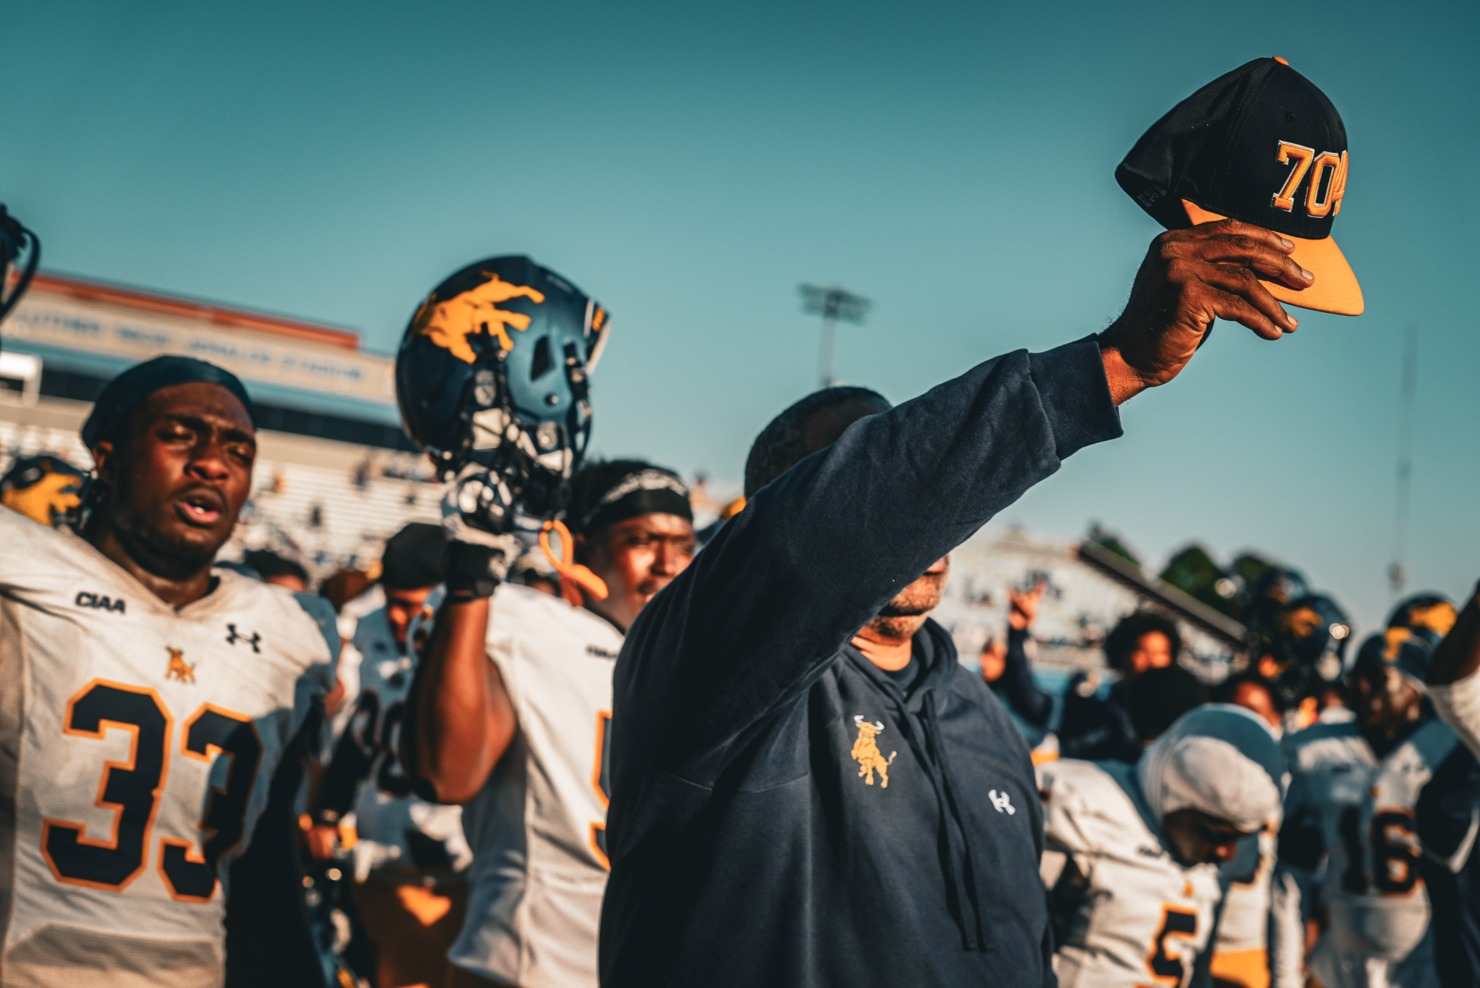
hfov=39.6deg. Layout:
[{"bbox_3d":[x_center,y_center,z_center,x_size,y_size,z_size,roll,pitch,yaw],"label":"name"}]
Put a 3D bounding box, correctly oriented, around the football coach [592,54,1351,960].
[{"bbox_3d":[0.157,0.699,1.725,0.710,2.010,0.560,1,-8,39],"label":"football coach"}]

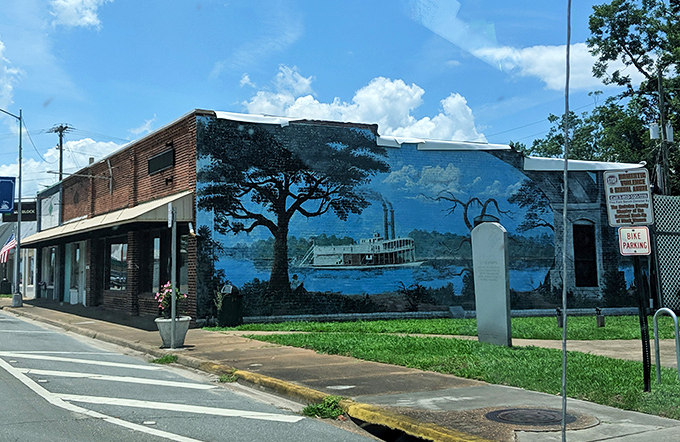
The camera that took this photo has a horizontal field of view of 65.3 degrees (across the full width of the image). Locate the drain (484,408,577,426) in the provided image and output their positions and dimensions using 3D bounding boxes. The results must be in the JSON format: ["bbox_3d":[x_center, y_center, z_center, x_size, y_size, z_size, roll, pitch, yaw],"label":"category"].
[{"bbox_3d":[1.763,1.819,4.920,0.800,0.040,0.790,-5,-9,20],"label":"drain"}]

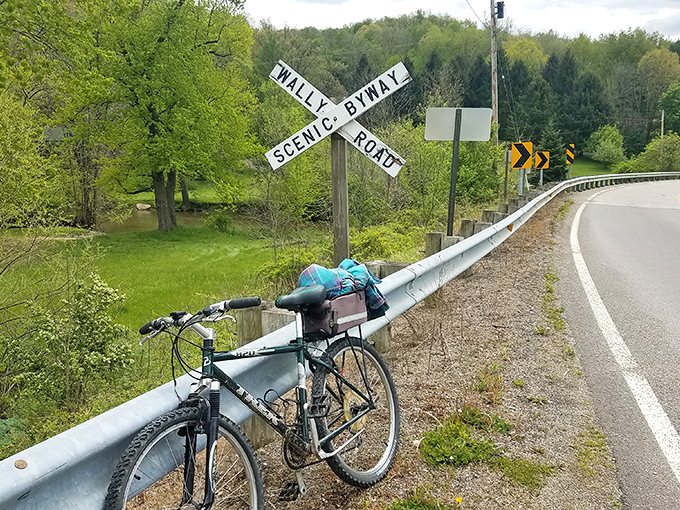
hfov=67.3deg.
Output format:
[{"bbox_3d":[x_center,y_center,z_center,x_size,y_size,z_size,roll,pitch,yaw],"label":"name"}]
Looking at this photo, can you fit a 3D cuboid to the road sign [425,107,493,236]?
[{"bbox_3d":[1.645,-1.022,7.340,0.914,2.100,0.060,2,11,8],"label":"road sign"}]

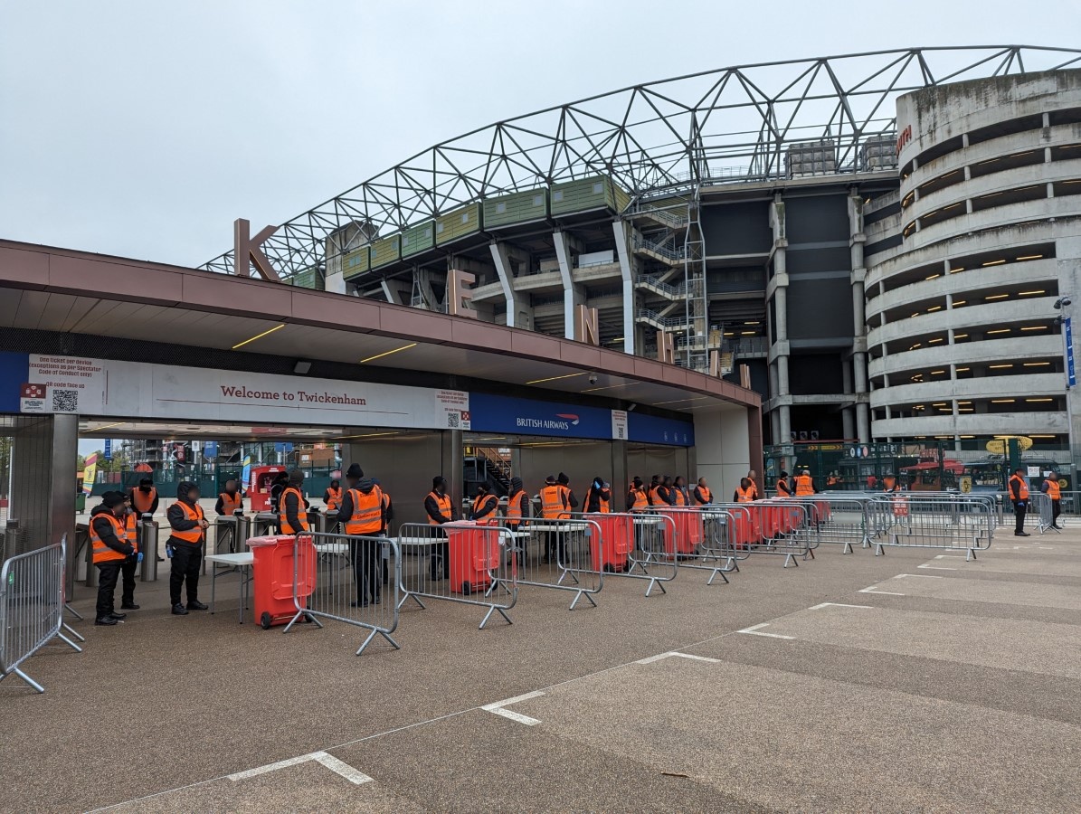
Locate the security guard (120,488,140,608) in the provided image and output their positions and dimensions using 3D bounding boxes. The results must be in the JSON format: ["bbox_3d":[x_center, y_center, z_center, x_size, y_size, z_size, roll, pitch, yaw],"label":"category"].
[{"bbox_3d":[-5.645,1.943,10.343,0.380,1.630,0.520,-3,-5,17],"label":"security guard"}]

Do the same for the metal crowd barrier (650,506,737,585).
[{"bbox_3d":[2.275,2.281,12.407,0.470,1.130,2.300,3,-7,-40],"label":"metal crowd barrier"}]

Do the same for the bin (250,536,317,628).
[{"bbox_3d":[-3.140,2.032,8.968,0.760,1.060,0.580,-6,-7,43],"label":"bin"}]

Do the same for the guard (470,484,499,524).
[{"bbox_3d":[-1.013,2.235,13.875,0.420,1.620,0.500,4,-7,-44],"label":"guard"}]

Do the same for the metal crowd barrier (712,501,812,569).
[{"bbox_3d":[4.030,2.430,14.260,2.260,1.100,0.460,-6,-7,44],"label":"metal crowd barrier"}]

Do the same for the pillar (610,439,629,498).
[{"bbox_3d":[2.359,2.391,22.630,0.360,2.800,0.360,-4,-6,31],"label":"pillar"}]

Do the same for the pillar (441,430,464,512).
[{"bbox_3d":[-2.025,1.986,17.226,0.360,2.800,0.360,-5,-7,39],"label":"pillar"}]

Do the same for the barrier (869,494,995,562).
[{"bbox_3d":[7.777,2.490,15.195,2.300,1.116,0.480,-6,-7,42],"label":"barrier"}]

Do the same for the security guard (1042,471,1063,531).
[{"bbox_3d":[15.116,2.769,22.200,0.540,1.690,0.380,1,-6,-21],"label":"security guard"}]

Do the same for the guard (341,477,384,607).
[{"bbox_3d":[-2.483,1.771,10.459,0.580,1.890,0.420,3,-7,-37],"label":"guard"}]

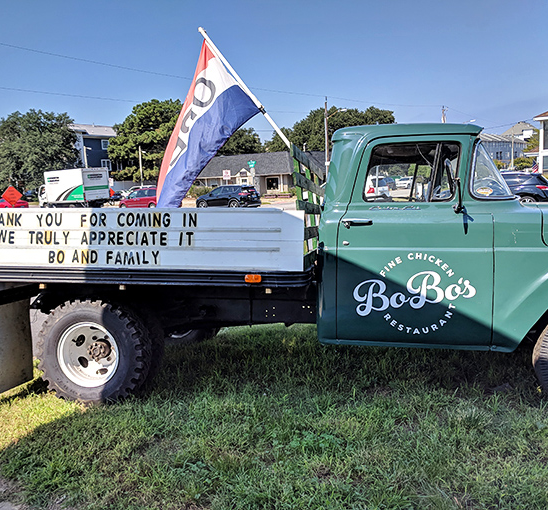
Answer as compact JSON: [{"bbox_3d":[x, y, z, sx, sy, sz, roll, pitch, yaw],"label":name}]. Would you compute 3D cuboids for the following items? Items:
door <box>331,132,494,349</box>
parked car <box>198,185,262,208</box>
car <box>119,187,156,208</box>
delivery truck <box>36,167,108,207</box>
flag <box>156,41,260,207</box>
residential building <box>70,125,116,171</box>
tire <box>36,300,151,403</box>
[{"bbox_3d":[0.882,-0.096,3.214,0.965,1.310,0.190,1,8,7],"label":"door"},{"bbox_3d":[-3.481,-4.347,38.645,4.550,1.690,1.850,1,8,26],"label":"parked car"},{"bbox_3d":[-10.817,-4.821,44.195,5.100,1.750,1.970,2,8,27],"label":"car"},{"bbox_3d":[-15.753,-4.853,39.630,5.800,3.350,2.350,2,9,31],"label":"delivery truck"},{"bbox_3d":[-0.586,-1.097,4.500,0.900,1.500,0.330,0,8,19],"label":"flag"},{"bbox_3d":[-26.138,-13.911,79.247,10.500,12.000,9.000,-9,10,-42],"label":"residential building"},{"bbox_3d":[-1.248,0.659,3.568,0.725,0.725,0.210,1,8,7],"label":"tire"}]

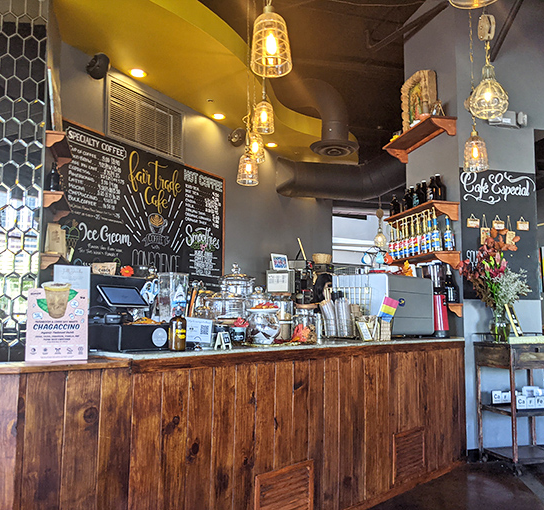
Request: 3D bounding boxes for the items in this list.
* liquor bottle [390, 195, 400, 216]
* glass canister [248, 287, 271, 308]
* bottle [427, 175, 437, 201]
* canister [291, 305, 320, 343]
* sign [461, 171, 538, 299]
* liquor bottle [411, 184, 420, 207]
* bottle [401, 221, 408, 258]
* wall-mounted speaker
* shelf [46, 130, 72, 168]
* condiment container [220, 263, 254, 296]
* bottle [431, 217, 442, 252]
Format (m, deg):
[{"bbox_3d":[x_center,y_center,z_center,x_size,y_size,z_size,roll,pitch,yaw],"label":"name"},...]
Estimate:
[{"bbox_3d":[1.266,-0.503,5.438,0.088,0.250,0.088,1,-7,0],"label":"liquor bottle"},{"bbox_3d":[-0.081,0.343,3.334,0.155,0.290,0.155,2,-7,-13],"label":"glass canister"},{"bbox_3d":[1.335,-0.536,4.404,0.095,0.234,0.095,4,-7,-25],"label":"bottle"},{"bbox_3d":[0.195,0.394,2.991,0.146,0.218,0.146,0,-7,4],"label":"canister"},{"bbox_3d":[1.901,-0.170,4.408,0.720,1.081,0.020,2,-7,-13],"label":"sign"},{"bbox_3d":[1.296,-0.509,4.816,0.105,0.250,0.105,2,-7,-13],"label":"liquor bottle"},{"bbox_3d":[1.204,-0.137,4.820,0.078,0.355,0.078,4,-7,-25],"label":"bottle"},{"bbox_3d":[-1.598,-1.736,4.885,0.200,0.235,0.220,17,-5,5],"label":"wall-mounted speaker"},{"bbox_3d":[-1.631,-0.801,4.112,0.140,0.118,0.560,2,-7,-15],"label":"shelf"},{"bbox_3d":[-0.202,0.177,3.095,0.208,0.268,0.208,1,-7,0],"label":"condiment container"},{"bbox_3d":[1.357,-0.176,4.352,0.080,0.310,0.080,-4,-8,35],"label":"bottle"}]

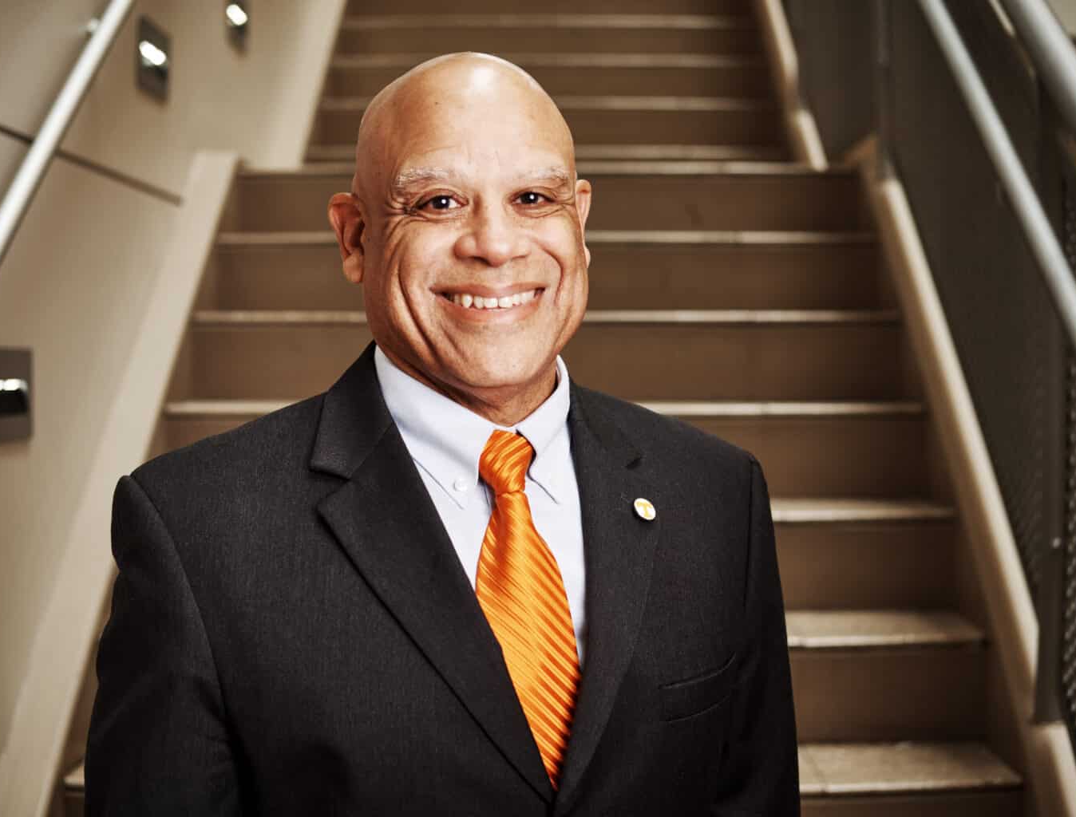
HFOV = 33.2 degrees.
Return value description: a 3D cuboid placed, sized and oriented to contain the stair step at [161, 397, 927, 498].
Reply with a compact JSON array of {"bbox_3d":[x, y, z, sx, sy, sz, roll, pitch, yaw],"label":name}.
[{"bbox_3d":[0.016,0.081,3.659,1.505,0.187,0.282,0,2,0],"label":"stair step"}]

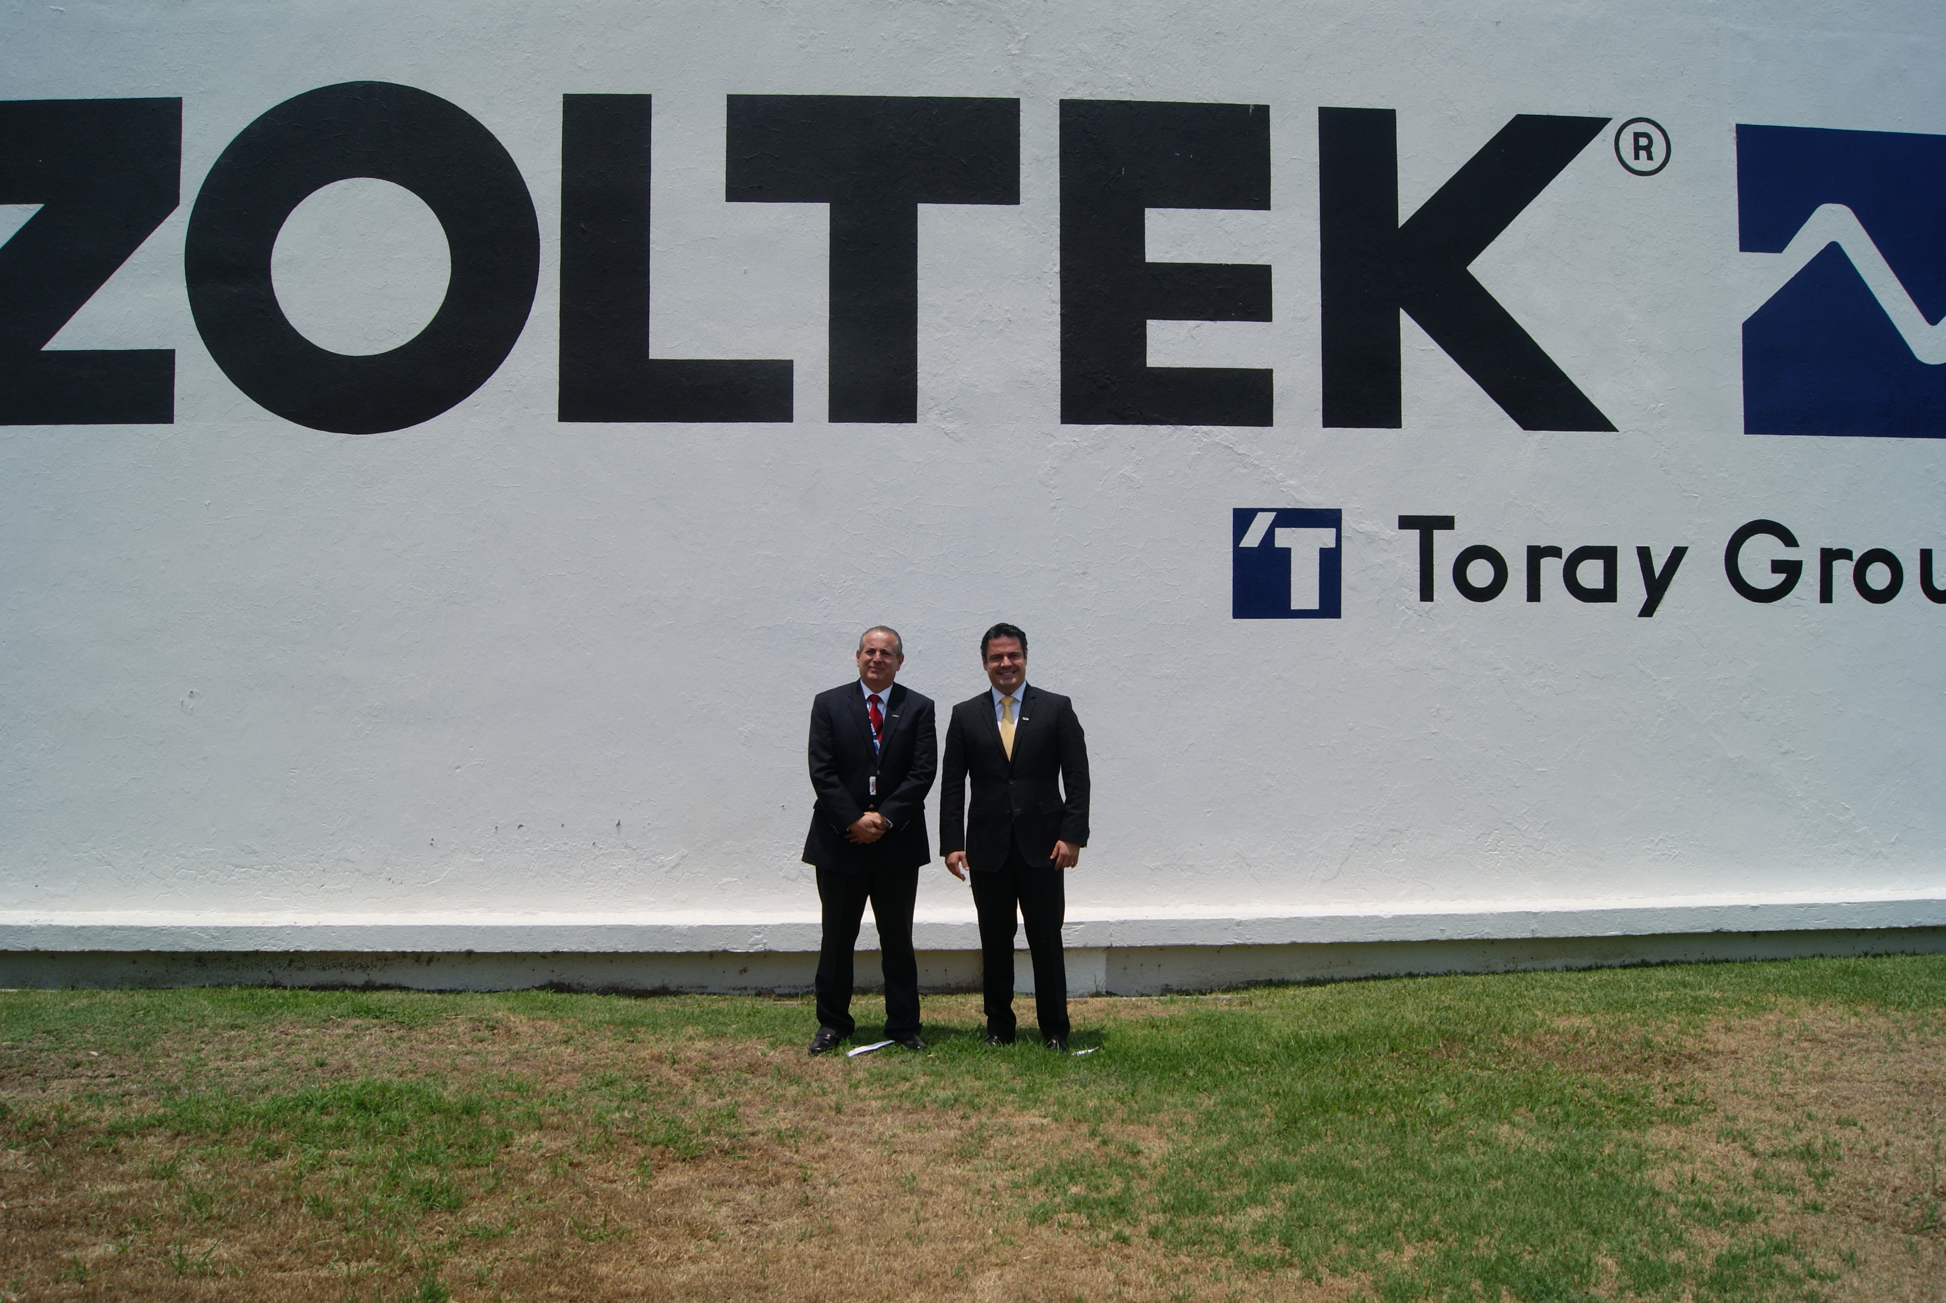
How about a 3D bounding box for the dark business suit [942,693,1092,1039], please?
[{"bbox_3d":[0.173,0.870,6.060,0.610,1.475,0.340,0,0,3],"label":"dark business suit"}]

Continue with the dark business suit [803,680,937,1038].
[{"bbox_3d":[-0.423,0.856,6.030,0.545,1.474,0.360,0,0,1],"label":"dark business suit"}]

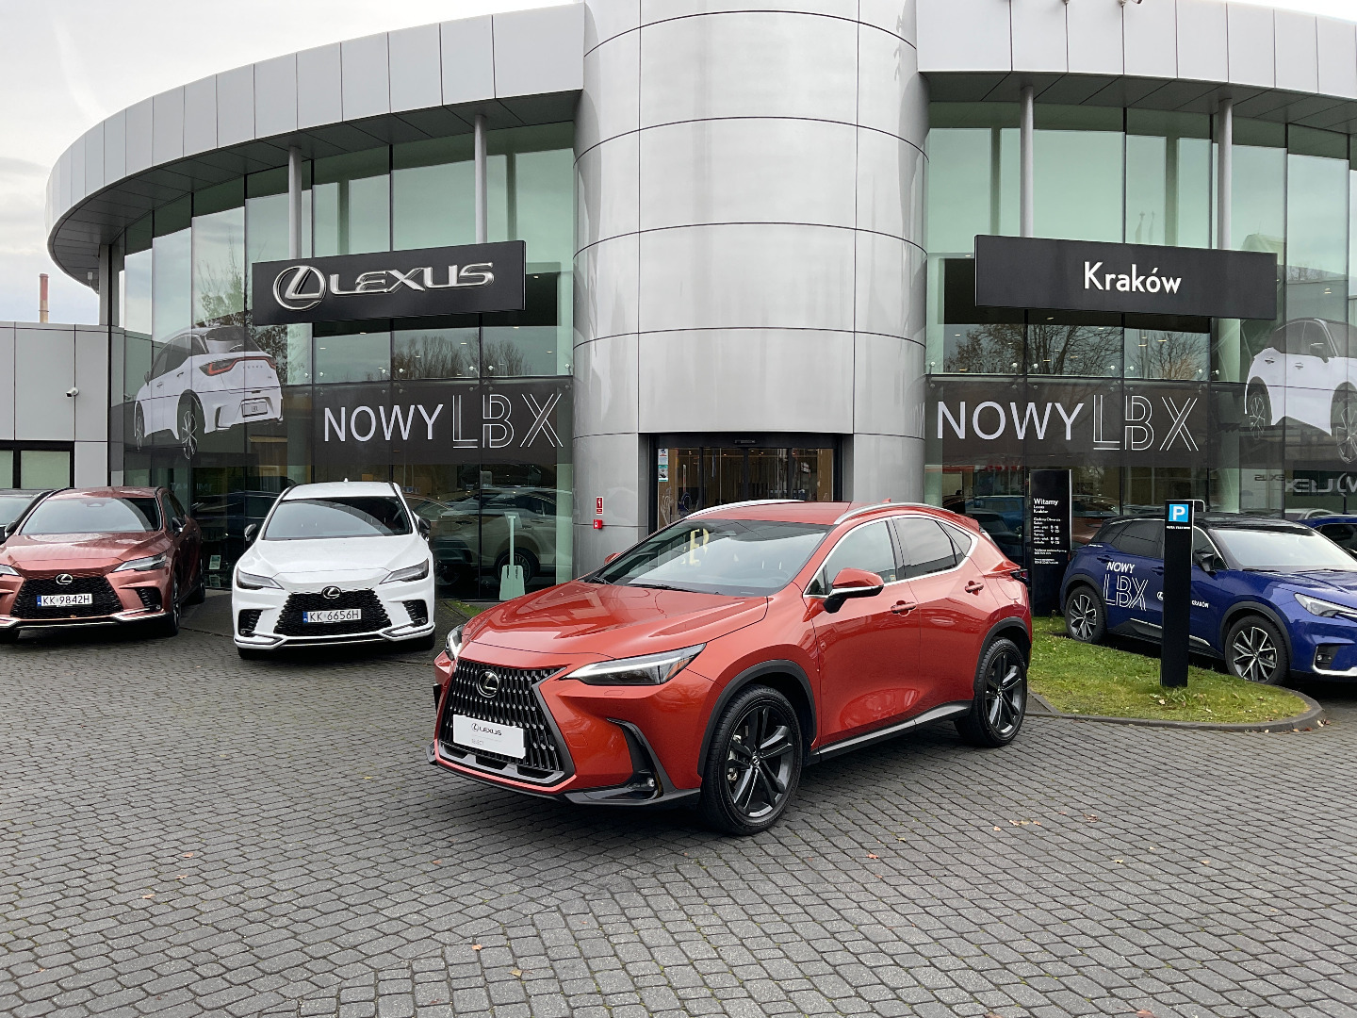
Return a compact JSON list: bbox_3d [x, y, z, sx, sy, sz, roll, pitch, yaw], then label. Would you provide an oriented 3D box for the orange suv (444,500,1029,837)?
[{"bbox_3d":[0.600,0.767,7.153,1.900,1.655,4.660,1,1,41],"label":"orange suv"}]

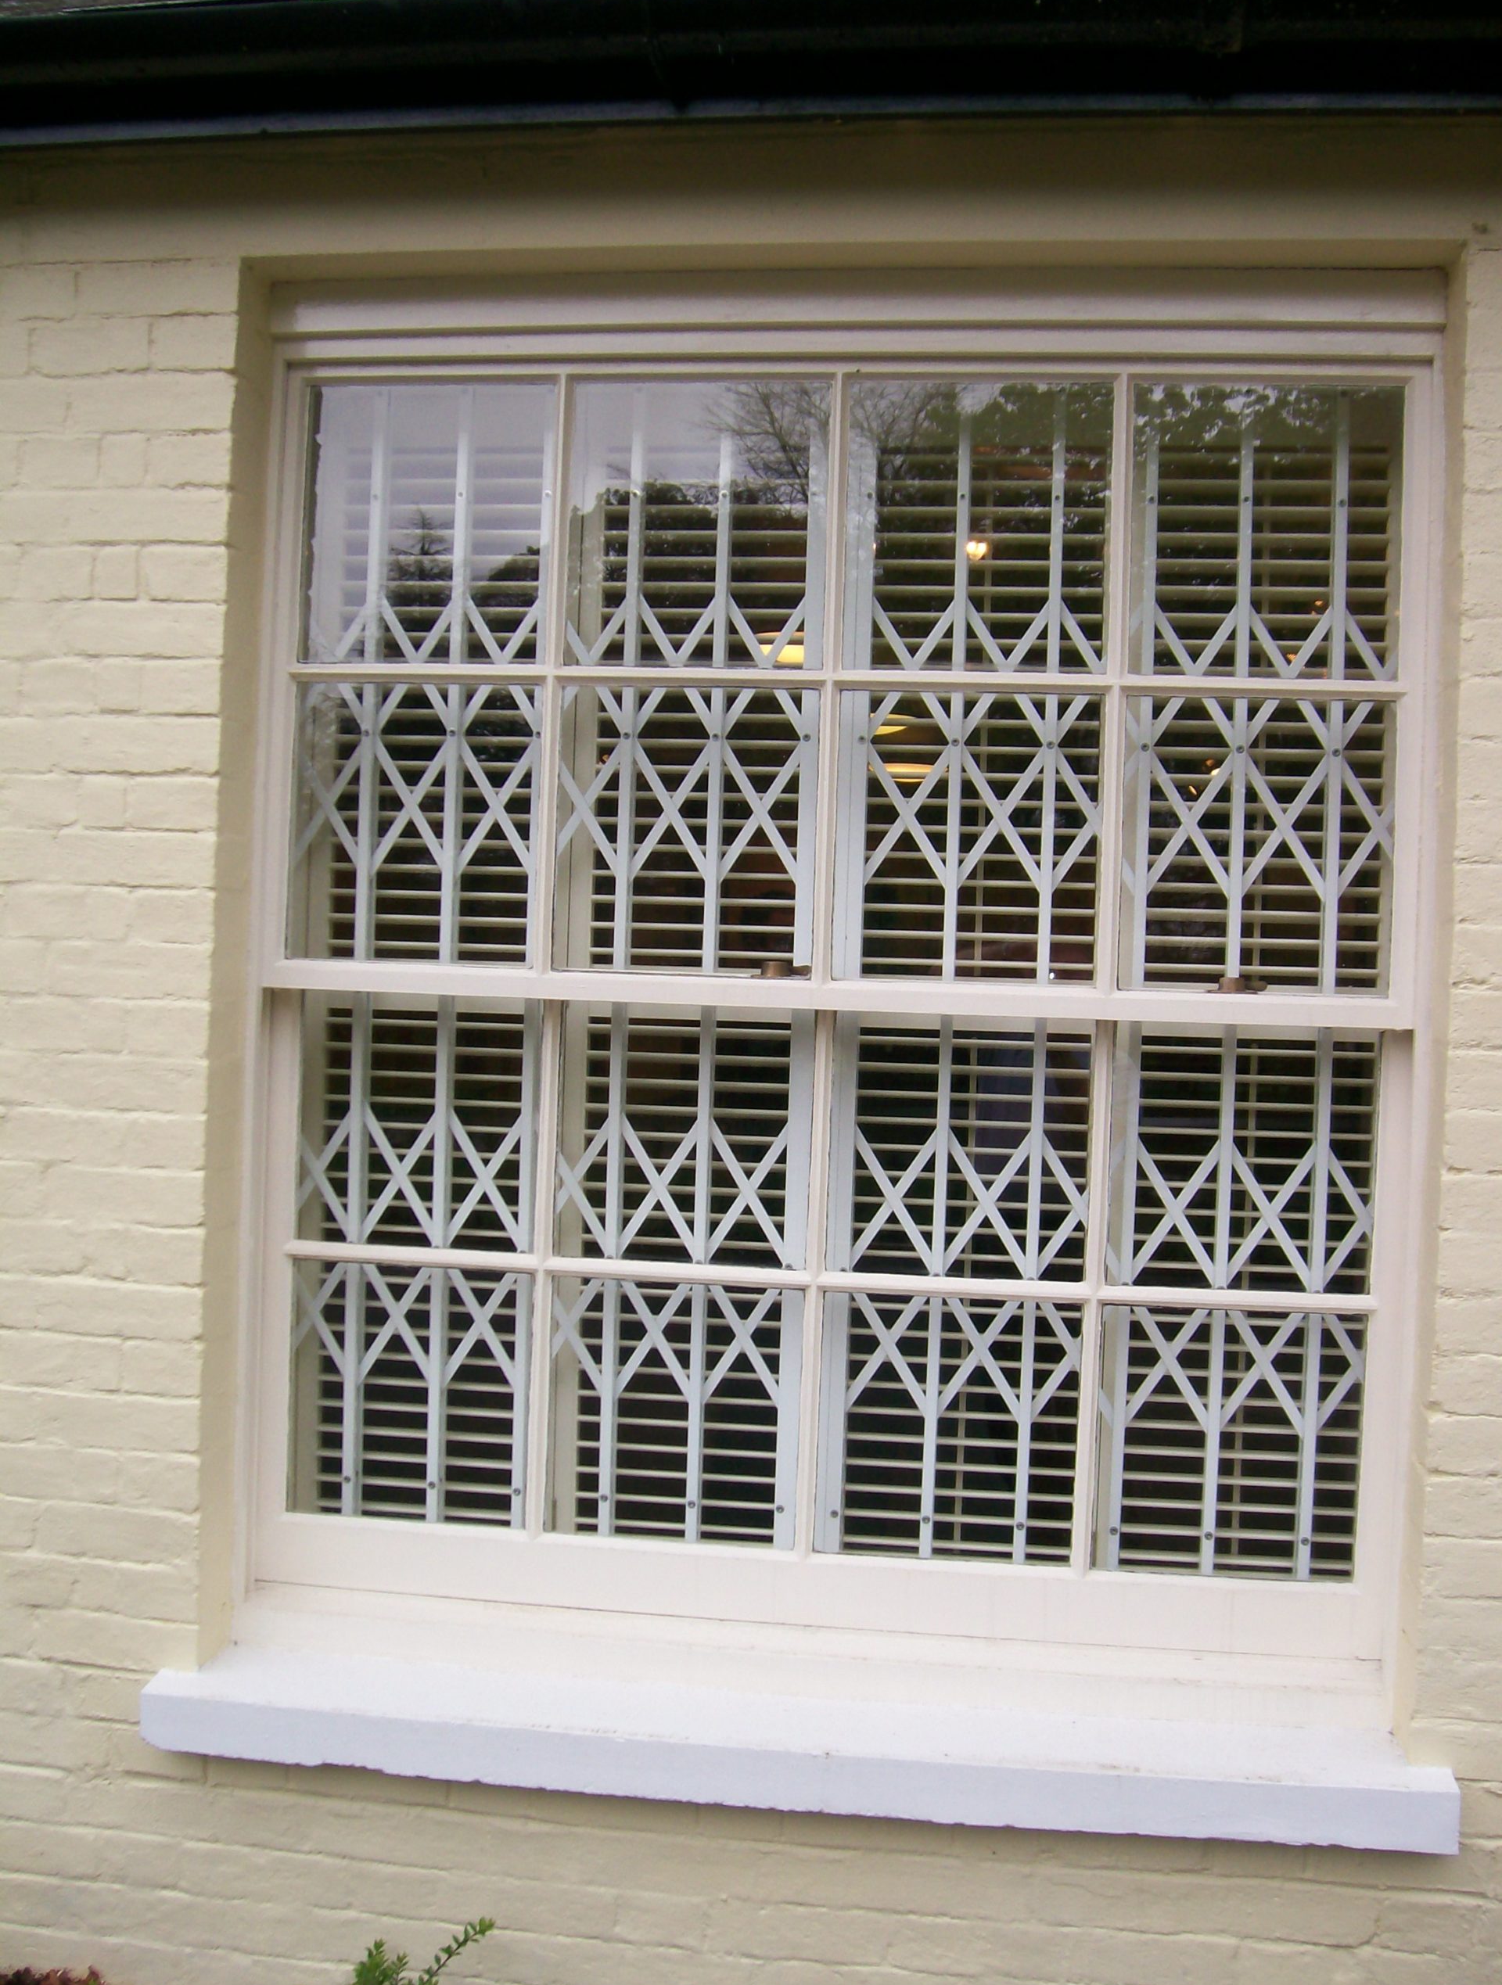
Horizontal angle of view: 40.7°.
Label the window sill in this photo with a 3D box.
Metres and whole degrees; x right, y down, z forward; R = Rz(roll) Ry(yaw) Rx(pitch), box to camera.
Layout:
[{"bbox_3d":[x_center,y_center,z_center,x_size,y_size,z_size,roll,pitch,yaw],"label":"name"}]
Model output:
[{"bbox_3d":[0.041,0.979,2.657,1.680,0.086,0.186,2,1,7],"label":"window sill"}]

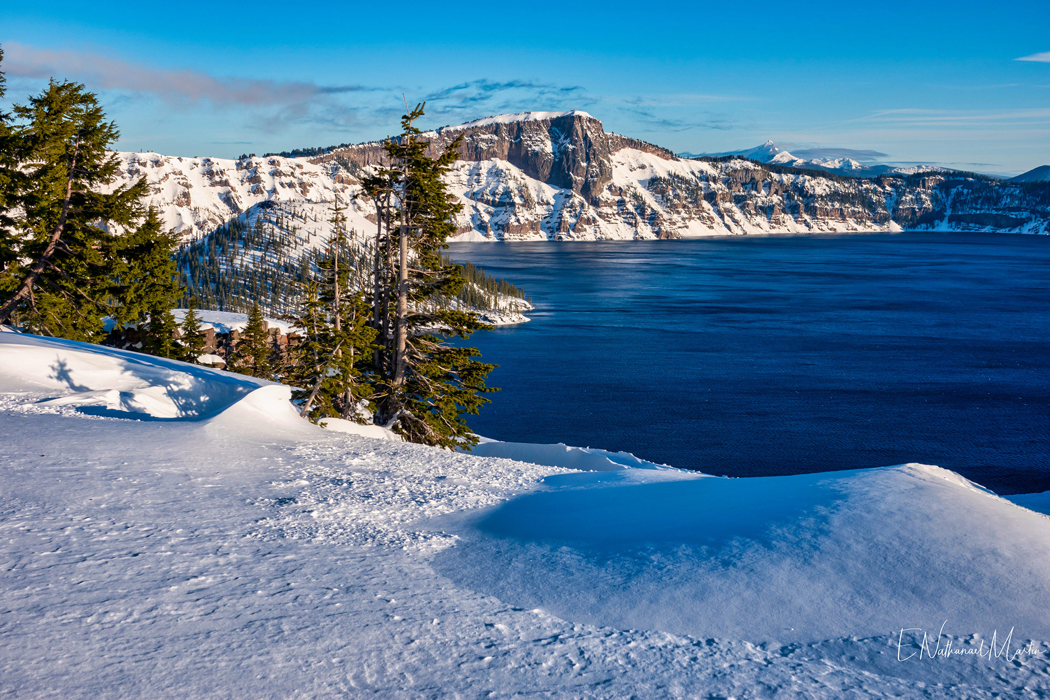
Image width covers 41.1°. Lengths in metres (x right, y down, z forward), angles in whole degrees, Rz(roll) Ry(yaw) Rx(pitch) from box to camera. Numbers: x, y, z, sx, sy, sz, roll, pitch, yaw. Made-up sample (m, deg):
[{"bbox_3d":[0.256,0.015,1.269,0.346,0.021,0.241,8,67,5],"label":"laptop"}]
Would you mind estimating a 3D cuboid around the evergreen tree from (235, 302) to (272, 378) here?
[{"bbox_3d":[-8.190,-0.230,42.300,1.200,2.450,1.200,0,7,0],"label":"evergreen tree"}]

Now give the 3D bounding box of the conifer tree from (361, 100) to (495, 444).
[{"bbox_3d":[-1.478,-1.130,22.030,2.100,5.350,2.000,0,7,0],"label":"conifer tree"}]

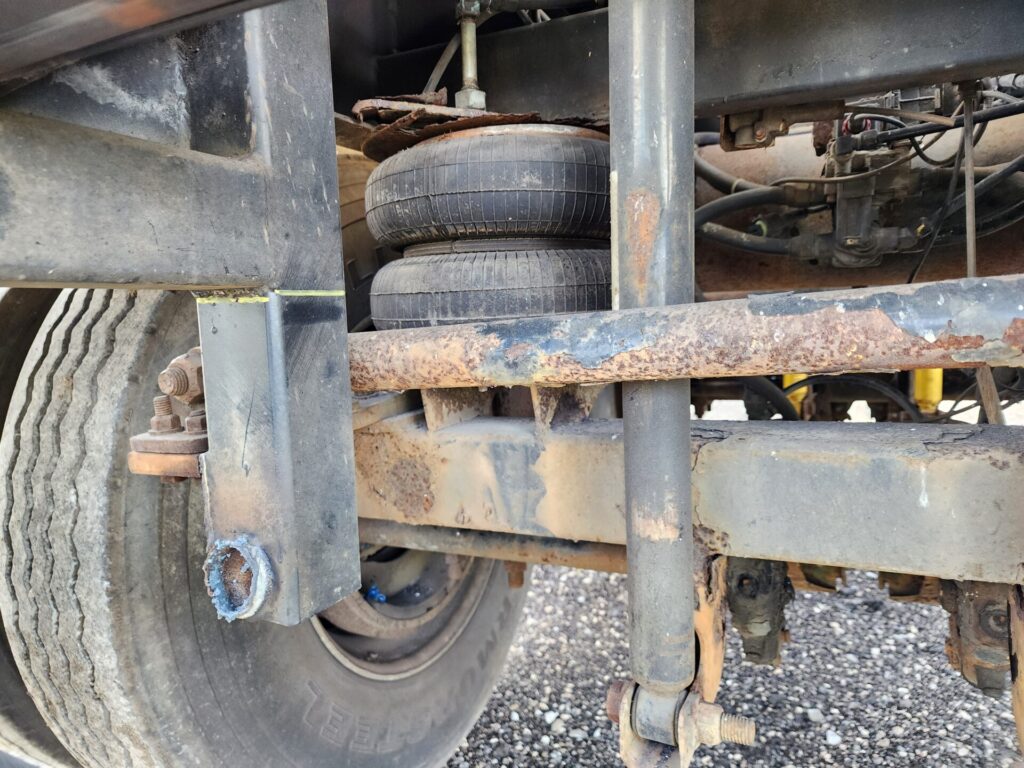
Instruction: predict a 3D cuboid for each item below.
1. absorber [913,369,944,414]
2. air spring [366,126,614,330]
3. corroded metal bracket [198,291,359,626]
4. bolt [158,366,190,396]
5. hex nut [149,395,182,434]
[{"bbox_3d":[0.976,-0.129,1.590,0.068,0.380,0.068,0,5,28],"label":"absorber"},{"bbox_3d":[0.000,-0.137,0.780,0.320,0.250,0.320,0,5,28],"label":"air spring"},{"bbox_3d":[-0.195,0.055,0.558,0.096,0.252,0.085,0,5,28],"label":"corroded metal bracket"},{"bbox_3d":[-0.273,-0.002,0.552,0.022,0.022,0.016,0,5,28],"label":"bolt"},{"bbox_3d":[-0.285,0.025,0.560,0.027,0.032,0.027,0,5,28],"label":"hex nut"}]

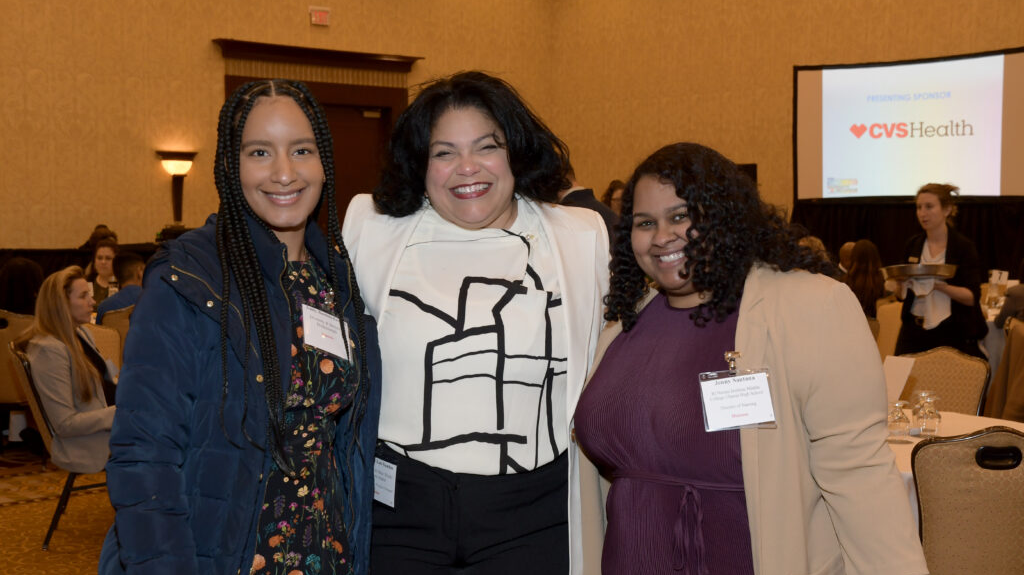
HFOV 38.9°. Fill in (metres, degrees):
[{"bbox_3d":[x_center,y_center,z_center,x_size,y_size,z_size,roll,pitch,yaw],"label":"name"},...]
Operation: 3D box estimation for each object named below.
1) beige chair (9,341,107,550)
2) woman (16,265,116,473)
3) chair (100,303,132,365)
[{"bbox_3d":[-2.020,0.713,6.769,0.610,0.930,0.460,-1,3,-16],"label":"beige chair"},{"bbox_3d":[-1.910,0.542,6.790,0.780,1.270,0.480,-1,3,-17],"label":"woman"},{"bbox_3d":[-2.420,0.562,9.545,0.460,0.930,0.600,0,3,-9],"label":"chair"}]

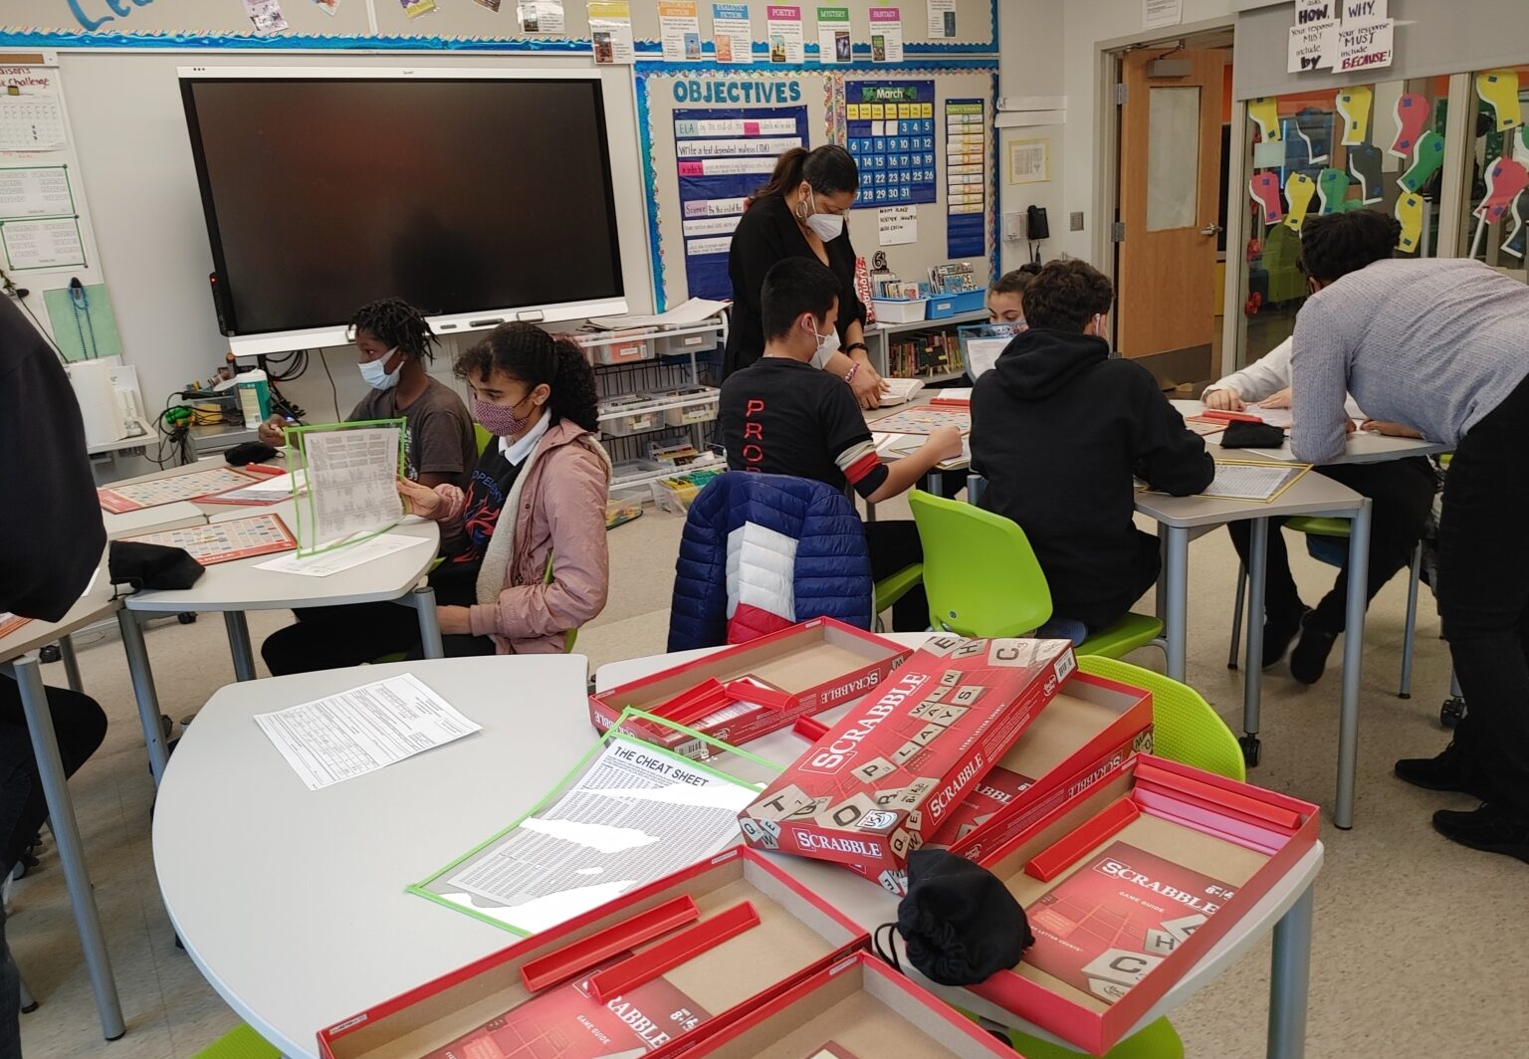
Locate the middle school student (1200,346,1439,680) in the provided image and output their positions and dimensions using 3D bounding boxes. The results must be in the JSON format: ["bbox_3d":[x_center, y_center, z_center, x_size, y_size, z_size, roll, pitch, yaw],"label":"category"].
[{"bbox_3d":[1.533,-0.184,3.083,0.540,1.180,0.660,7,19,36],"label":"middle school student"}]

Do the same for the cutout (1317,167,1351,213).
[{"bbox_3d":[2.933,-1.735,5.923,0.006,0.243,0.178,-14,18,-30],"label":"cutout"}]

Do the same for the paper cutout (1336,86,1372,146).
[{"bbox_3d":[2.915,-2.044,5.679,0.010,0.275,0.175,-12,17,-27],"label":"paper cutout"}]

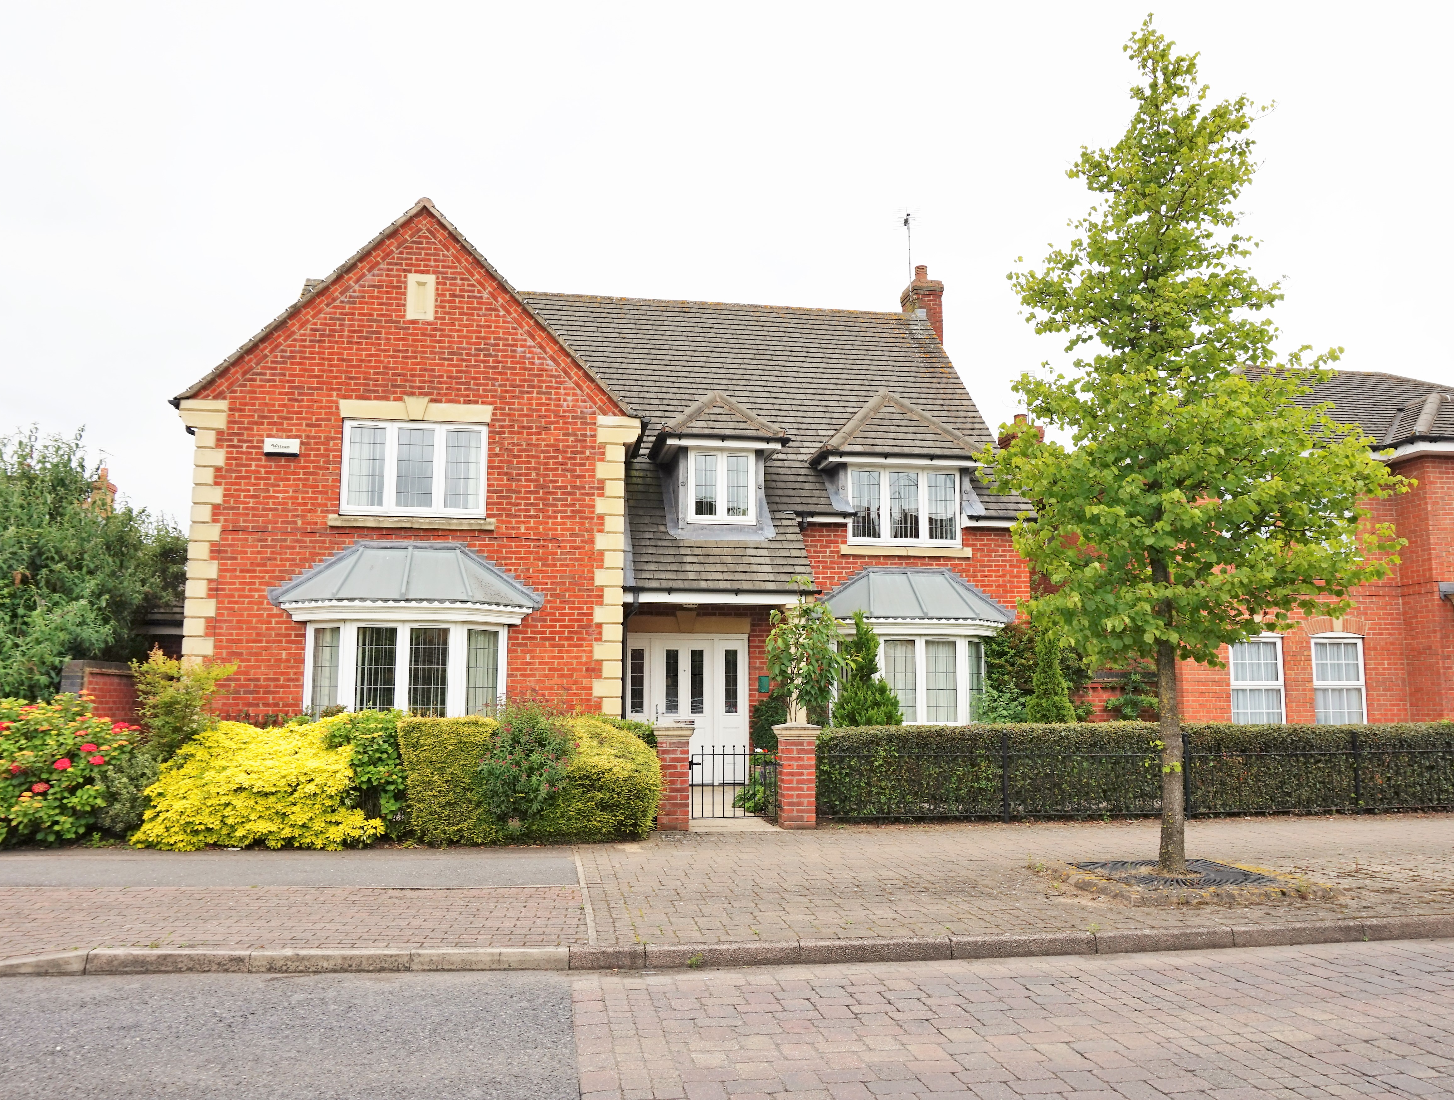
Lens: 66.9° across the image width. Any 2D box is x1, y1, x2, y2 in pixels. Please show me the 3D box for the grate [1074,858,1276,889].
[{"bbox_3d":[3.493,2.546,8.598,1.210,0.050,1.140,1,-7,-9],"label":"grate"}]

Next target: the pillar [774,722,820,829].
[{"bbox_3d":[0.724,2.344,11.471,0.420,1.066,0.420,1,-7,-9],"label":"pillar"}]

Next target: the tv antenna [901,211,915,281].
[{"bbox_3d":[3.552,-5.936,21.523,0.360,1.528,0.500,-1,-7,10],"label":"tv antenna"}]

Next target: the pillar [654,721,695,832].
[{"bbox_3d":[-0.558,2.319,11.307,0.420,1.067,0.420,1,-7,-9],"label":"pillar"}]

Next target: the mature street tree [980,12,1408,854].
[{"bbox_3d":[3.739,-1.051,9.237,3.300,7.278,3.300,1,-7,-9],"label":"mature street tree"}]

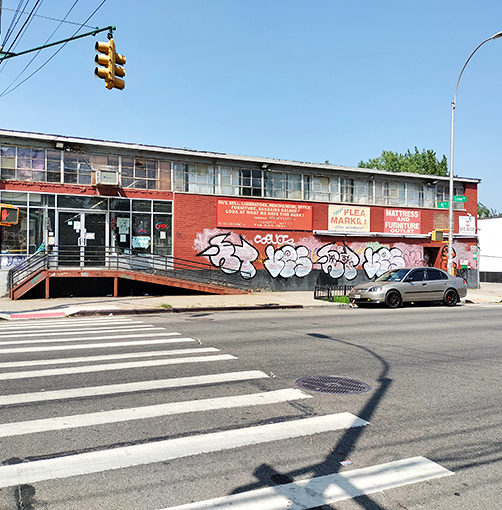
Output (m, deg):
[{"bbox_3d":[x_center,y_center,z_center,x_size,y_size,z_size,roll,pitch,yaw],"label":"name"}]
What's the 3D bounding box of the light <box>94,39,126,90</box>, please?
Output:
[{"bbox_3d":[-3.772,-5.092,14.200,0.780,1.250,0.370,1,-1,-26],"label":"light"}]

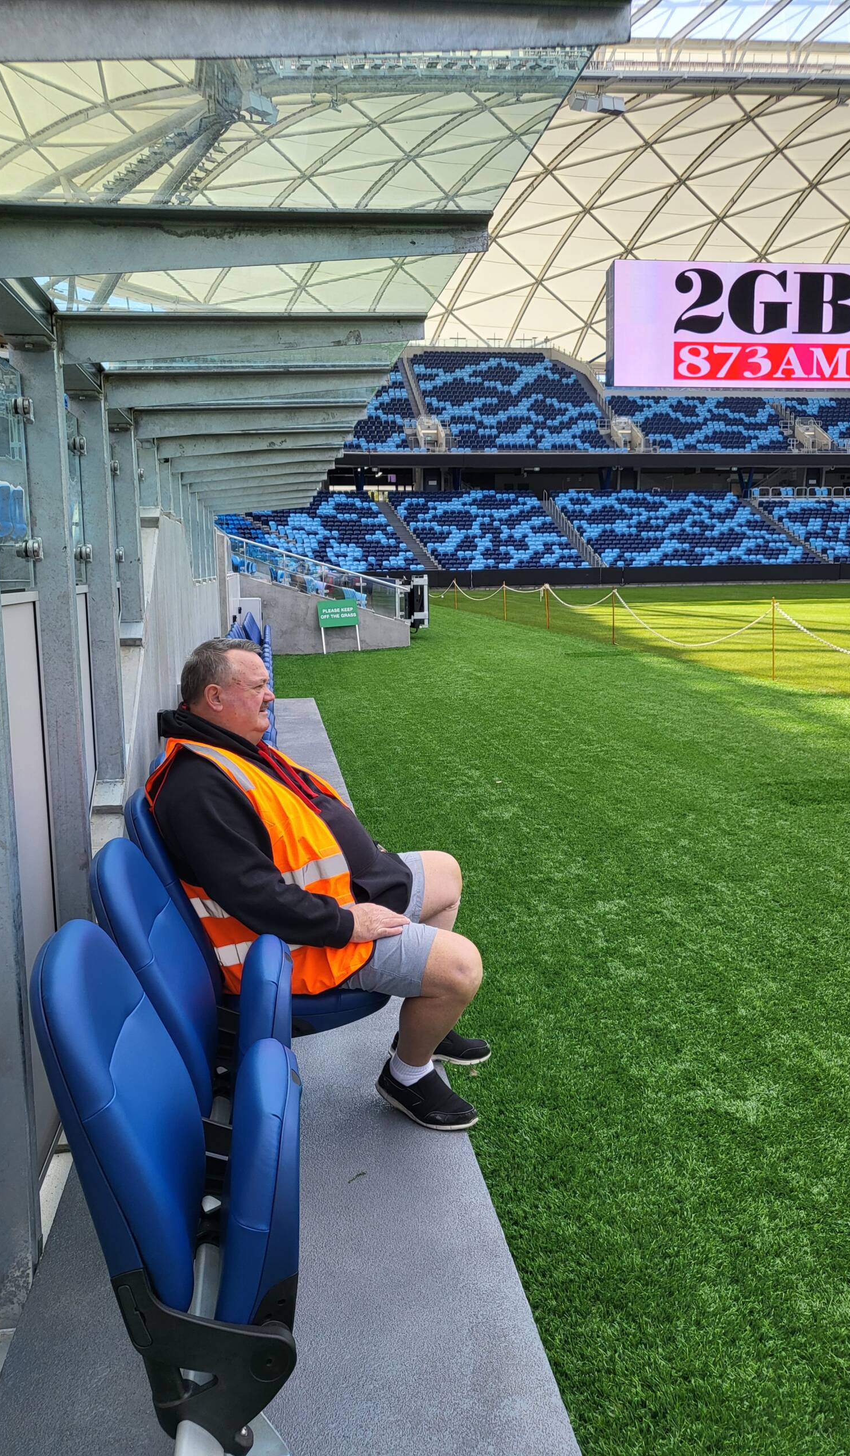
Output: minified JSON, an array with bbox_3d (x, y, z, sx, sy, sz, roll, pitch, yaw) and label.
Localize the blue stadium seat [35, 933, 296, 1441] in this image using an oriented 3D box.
[{"bbox_3d":[-0.415,0.721,1.888,0.420,0.825,0.500,-2,9,-8],"label":"blue stadium seat"}]

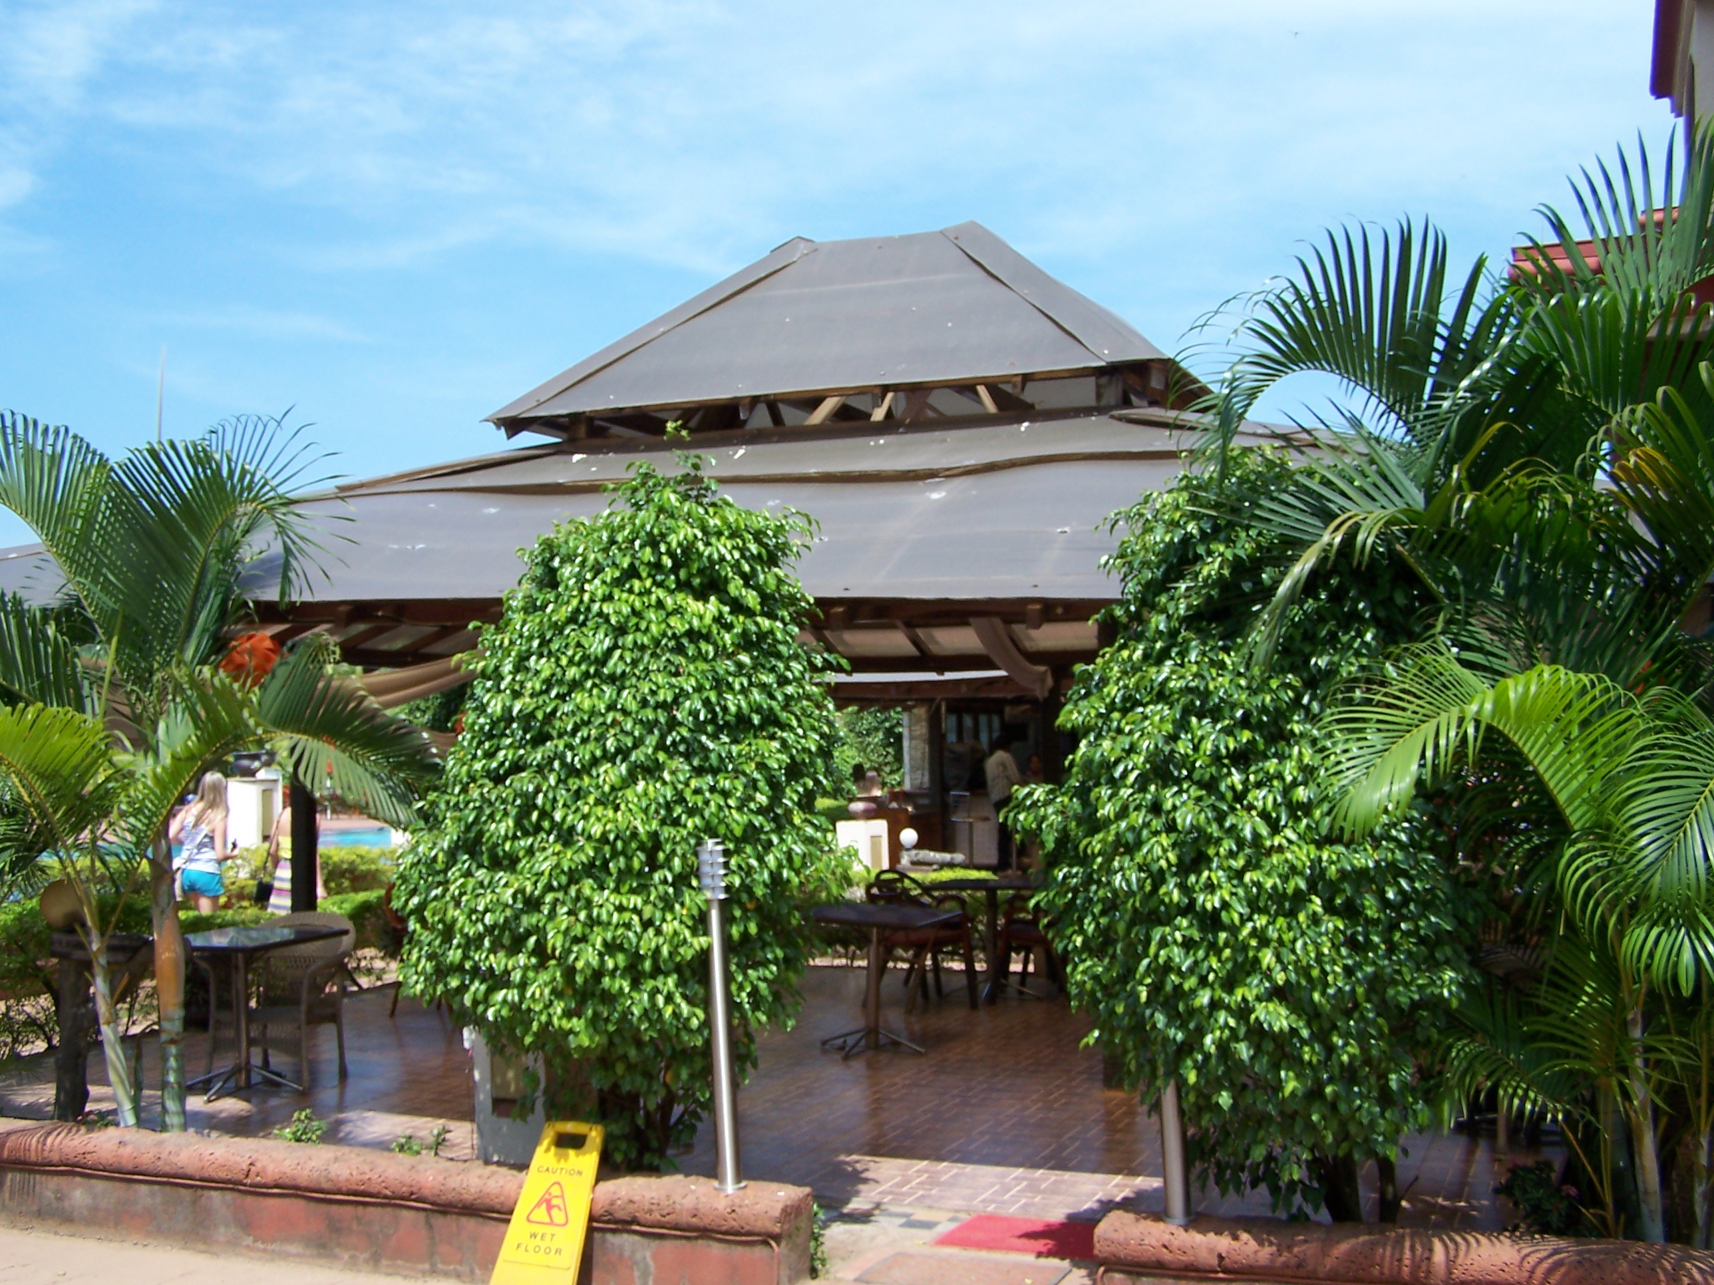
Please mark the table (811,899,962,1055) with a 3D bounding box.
[{"bbox_3d":[0.112,1.823,10.173,0.750,0.740,0.750,-1,-2,24],"label":"table"}]

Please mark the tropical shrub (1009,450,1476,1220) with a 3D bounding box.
[{"bbox_3d":[1.212,0.702,5.878,1.470,2.550,1.400,0,-2,0],"label":"tropical shrub"}]

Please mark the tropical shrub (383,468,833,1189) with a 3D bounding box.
[{"bbox_3d":[-0.828,0.714,6.678,1.550,2.600,1.450,0,-2,0],"label":"tropical shrub"}]

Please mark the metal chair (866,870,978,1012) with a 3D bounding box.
[{"bbox_3d":[0.376,1.824,11.560,0.550,0.840,0.550,1,-3,-31],"label":"metal chair"}]

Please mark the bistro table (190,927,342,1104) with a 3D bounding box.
[{"bbox_3d":[-2.974,1.793,9.126,0.760,0.740,0.760,-1,-2,24],"label":"bistro table"}]

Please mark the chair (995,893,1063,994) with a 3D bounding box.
[{"bbox_3d":[1.166,1.861,12.088,0.540,0.800,0.540,0,-2,-6],"label":"chair"}]

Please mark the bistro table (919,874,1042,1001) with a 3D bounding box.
[{"bbox_3d":[0.894,1.891,11.937,0.750,0.730,0.750,-1,-2,24],"label":"bistro table"}]

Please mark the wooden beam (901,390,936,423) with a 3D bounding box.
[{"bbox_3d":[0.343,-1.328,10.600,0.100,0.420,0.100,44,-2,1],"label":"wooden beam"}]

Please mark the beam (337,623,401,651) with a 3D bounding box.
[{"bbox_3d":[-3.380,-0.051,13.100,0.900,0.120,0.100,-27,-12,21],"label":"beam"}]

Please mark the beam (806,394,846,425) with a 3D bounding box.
[{"bbox_3d":[-0.169,-1.247,10.100,0.400,0.080,0.080,-36,-6,5],"label":"beam"}]

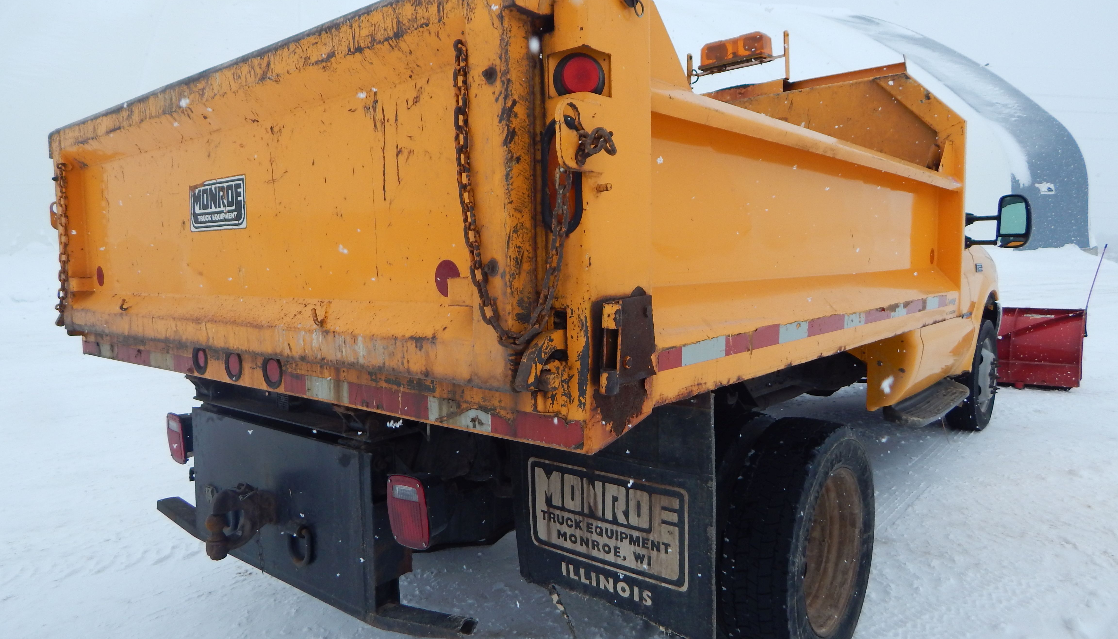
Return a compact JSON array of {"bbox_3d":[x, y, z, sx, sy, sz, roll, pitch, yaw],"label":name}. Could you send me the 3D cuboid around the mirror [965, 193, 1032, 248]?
[{"bbox_3d":[2.692,-0.600,4.354,0.360,0.315,0.150,3,6,41],"label":"mirror"}]

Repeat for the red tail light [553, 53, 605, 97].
[{"bbox_3d":[0.034,-0.408,1.197,0.086,0.086,0.035,-1,5,-7],"label":"red tail light"}]

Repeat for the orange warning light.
[{"bbox_3d":[1.005,-1.519,4.023,0.400,0.140,0.180,3,6,41],"label":"orange warning light"}]

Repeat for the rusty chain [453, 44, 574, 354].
[{"bbox_3d":[-0.074,-0.199,1.140,0.155,0.490,0.120,3,6,41],"label":"rusty chain"}]

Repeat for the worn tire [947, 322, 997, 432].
[{"bbox_3d":[3.004,0.415,5.173,0.220,0.800,0.800,3,6,41],"label":"worn tire"}]

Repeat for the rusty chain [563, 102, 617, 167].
[{"bbox_3d":[0.046,-0.293,1.140,0.055,0.105,0.095,3,6,41],"label":"rusty chain"}]

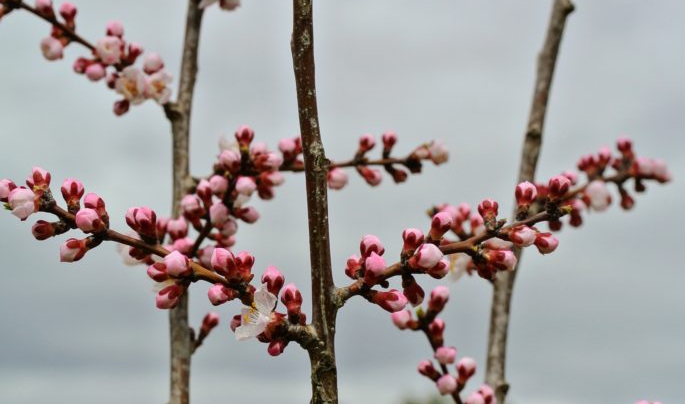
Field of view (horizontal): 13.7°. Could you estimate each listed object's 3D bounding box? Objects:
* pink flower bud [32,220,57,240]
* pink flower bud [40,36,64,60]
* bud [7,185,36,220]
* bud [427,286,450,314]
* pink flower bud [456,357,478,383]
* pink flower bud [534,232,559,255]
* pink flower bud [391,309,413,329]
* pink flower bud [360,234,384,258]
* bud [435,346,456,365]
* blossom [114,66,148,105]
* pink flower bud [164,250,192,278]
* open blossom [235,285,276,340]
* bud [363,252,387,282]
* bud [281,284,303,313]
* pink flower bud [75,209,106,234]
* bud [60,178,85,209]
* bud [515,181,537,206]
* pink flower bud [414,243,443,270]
[{"bbox_3d":[-0.130,0.012,1.240,0.011,0.009,0.009,-6,0,-21],"label":"pink flower bud"},{"bbox_3d":[-0.151,-0.080,1.480,0.011,0.011,0.013,0,24,34],"label":"pink flower bud"},{"bbox_3d":[-0.132,0.001,1.170,0.013,0.011,0.011,-30,0,-43],"label":"bud"},{"bbox_3d":[0.043,0.044,1.290,0.009,0.012,0.009,25,15,0],"label":"bud"},{"bbox_3d":[0.056,0.076,1.290,0.009,0.011,0.009,13,15,0],"label":"pink flower bud"},{"bbox_3d":[0.087,0.018,1.210,0.011,0.009,0.009,22,0,21],"label":"pink flower bud"},{"bbox_3d":[0.027,0.053,1.290,0.011,0.009,0.009,22,0,-37],"label":"pink flower bud"},{"bbox_3d":[0.013,0.019,1.200,0.009,0.011,0.009,-7,25,0],"label":"pink flower bud"},{"bbox_3d":[0.051,0.077,1.420,0.009,0.009,0.011,0,9,-39],"label":"bud"},{"bbox_3d":[-0.099,-0.054,1.330,0.017,0.018,0.012,-1,4,6],"label":"blossom"},{"bbox_3d":[-0.065,0.025,1.120,0.010,0.010,0.011,-12,-36,18],"label":"pink flower bud"},{"bbox_3d":[-0.035,0.044,1.135,0.014,0.021,0.021,18,-17,-25],"label":"open blossom"},{"bbox_3d":[0.013,0.027,1.190,0.009,0.013,0.009,6,21,0],"label":"bud"},{"bbox_3d":[-0.020,0.039,1.140,0.009,0.011,0.009,-9,6,0],"label":"bud"},{"bbox_3d":[-0.104,0.008,1.180,0.013,0.010,0.010,25,0,-31],"label":"pink flower bud"},{"bbox_3d":[-0.113,-0.004,1.190,0.009,0.012,0.009,-2,12,0],"label":"bud"},{"bbox_3d":[0.075,-0.003,1.170,0.009,0.011,0.009,3,6,0],"label":"bud"},{"bbox_3d":[0.034,0.022,1.130,0.010,0.010,0.011,17,-29,-35],"label":"pink flower bud"}]

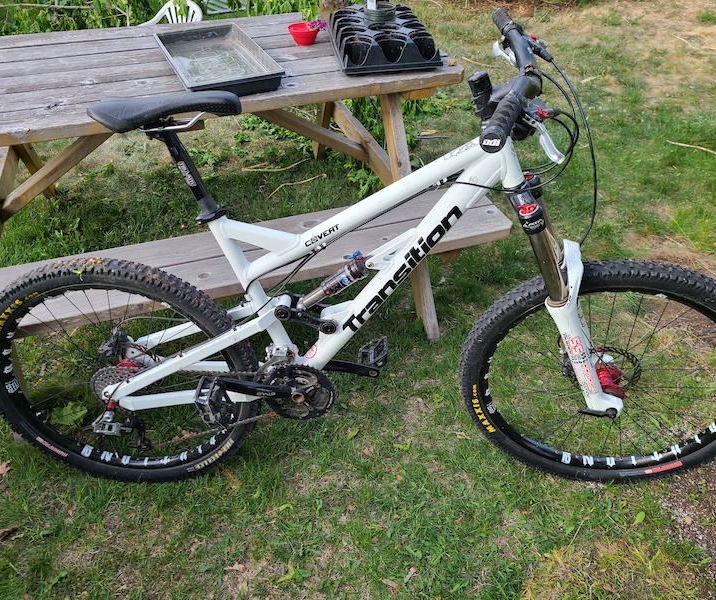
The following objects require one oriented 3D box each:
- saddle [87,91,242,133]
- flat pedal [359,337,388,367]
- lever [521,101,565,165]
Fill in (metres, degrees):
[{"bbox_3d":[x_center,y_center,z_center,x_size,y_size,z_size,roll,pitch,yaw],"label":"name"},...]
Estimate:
[{"bbox_3d":[-0.338,-0.331,1.051,0.275,0.068,0.140,-3,33,4],"label":"saddle"},{"bbox_3d":[0.041,0.140,1.522,0.088,0.027,0.092,-36,26,23],"label":"flat pedal"},{"bbox_3d":[0.246,-0.247,0.815,0.095,0.048,0.165,29,42,0],"label":"lever"}]

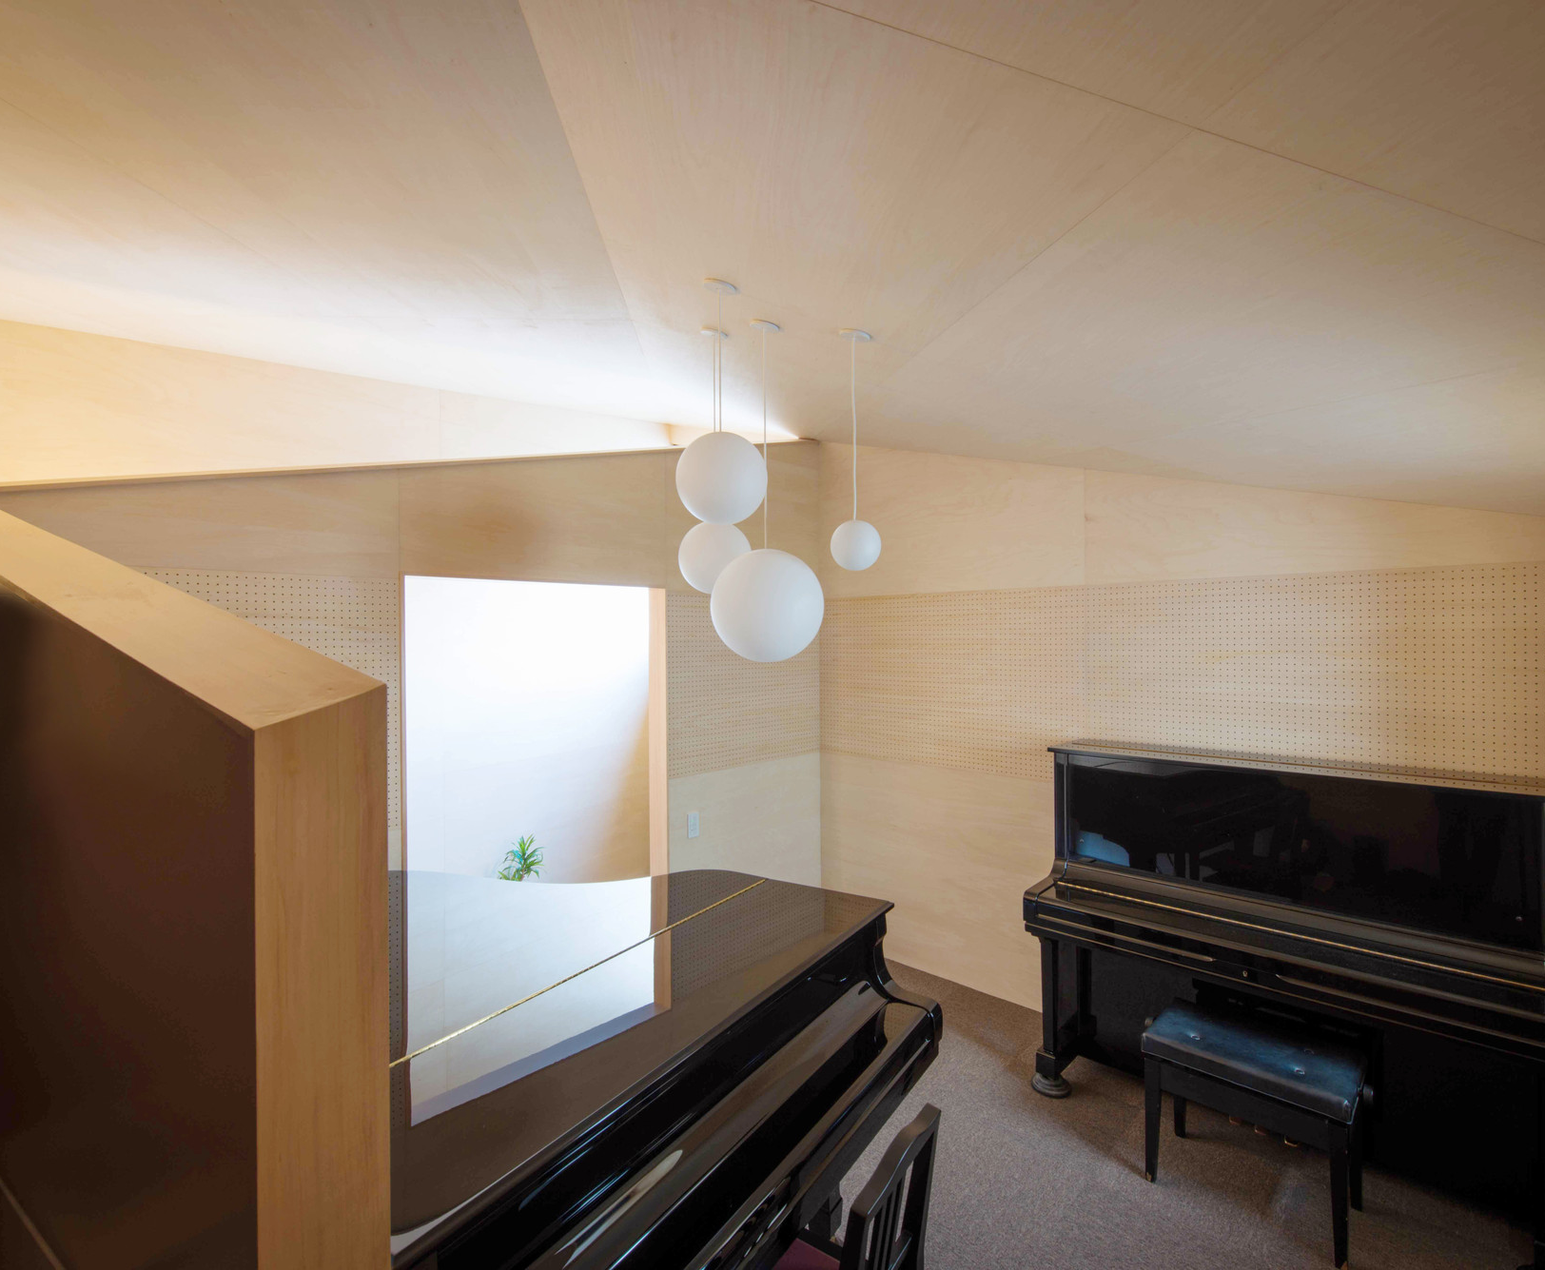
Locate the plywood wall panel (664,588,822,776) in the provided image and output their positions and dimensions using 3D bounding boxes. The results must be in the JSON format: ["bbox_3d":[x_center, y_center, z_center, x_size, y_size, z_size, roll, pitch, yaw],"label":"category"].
[{"bbox_3d":[-0.118,0.247,3.994,0.020,0.910,1.135,-1,0,44],"label":"plywood wall panel"}]

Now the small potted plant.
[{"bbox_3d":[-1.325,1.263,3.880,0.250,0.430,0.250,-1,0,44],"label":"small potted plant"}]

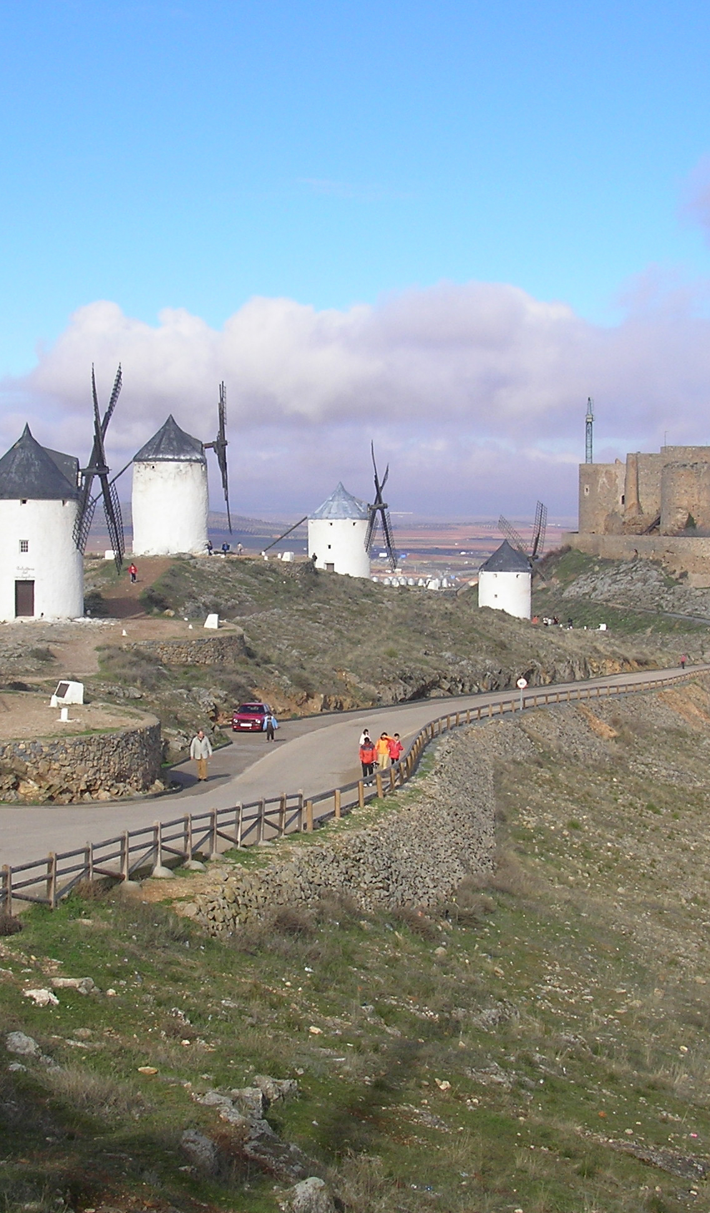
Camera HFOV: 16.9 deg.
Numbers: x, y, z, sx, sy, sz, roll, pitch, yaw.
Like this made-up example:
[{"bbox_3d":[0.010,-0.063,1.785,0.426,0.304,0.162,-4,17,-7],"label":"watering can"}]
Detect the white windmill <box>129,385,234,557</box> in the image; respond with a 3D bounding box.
[{"bbox_3d":[-15.256,-11.971,210.000,9.200,15.100,12.000,0,2,-3],"label":"white windmill"}]

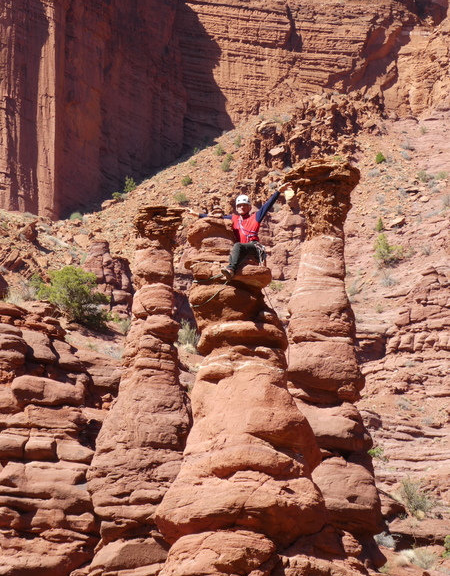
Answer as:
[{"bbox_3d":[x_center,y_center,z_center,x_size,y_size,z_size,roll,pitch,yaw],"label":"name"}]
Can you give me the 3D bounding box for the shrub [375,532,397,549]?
[{"bbox_3d":[2.726,4.288,36.500,0.374,0.264,0.355,0,-4,0],"label":"shrub"}]

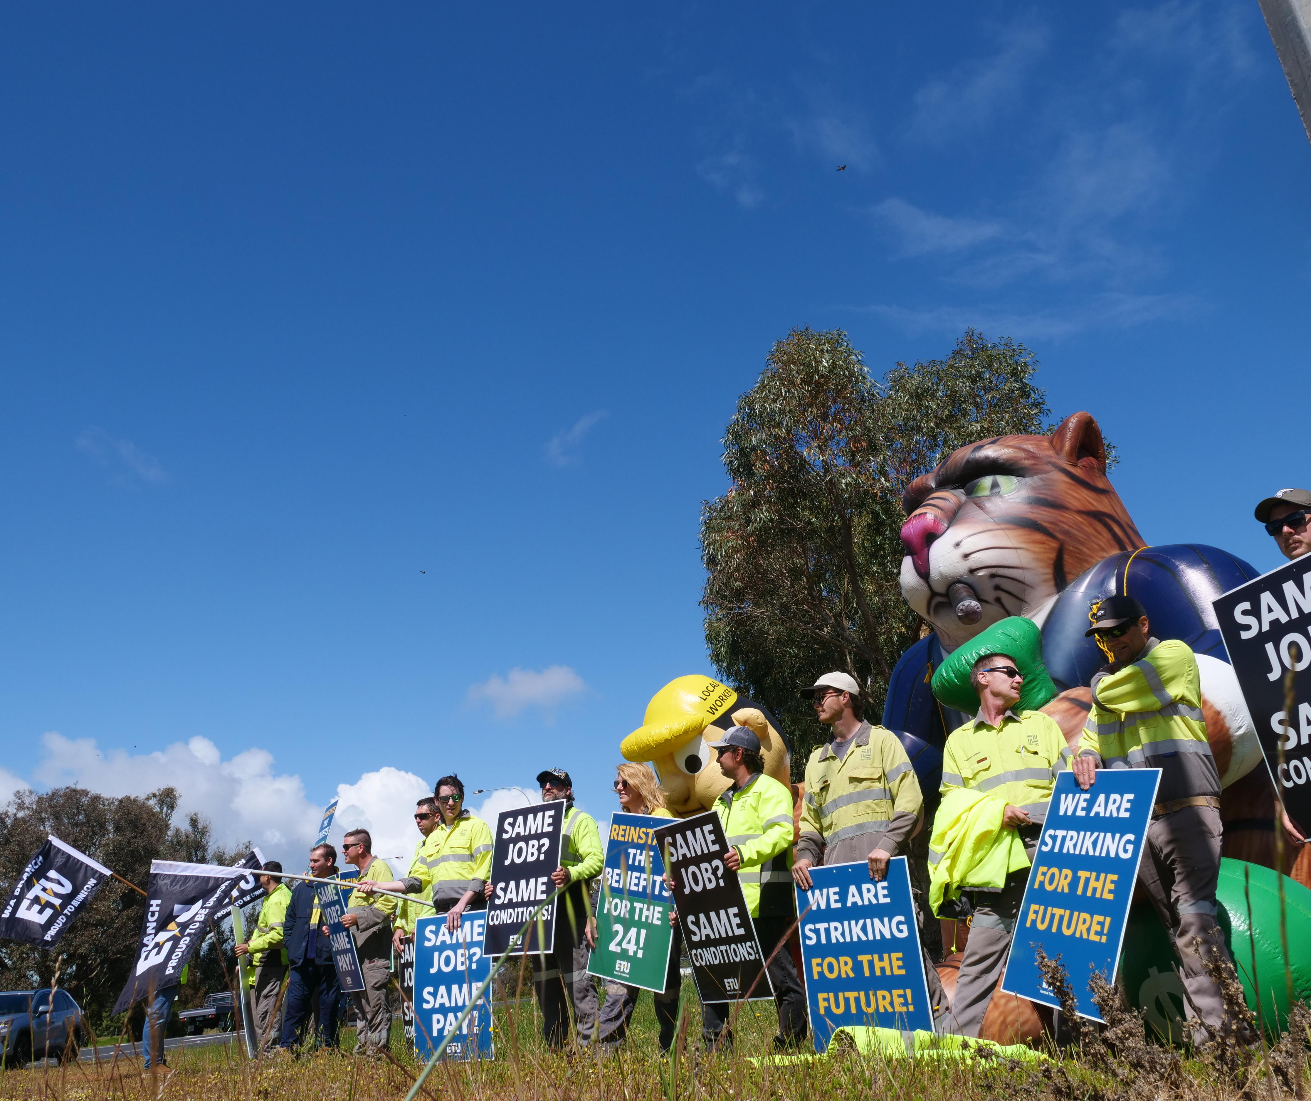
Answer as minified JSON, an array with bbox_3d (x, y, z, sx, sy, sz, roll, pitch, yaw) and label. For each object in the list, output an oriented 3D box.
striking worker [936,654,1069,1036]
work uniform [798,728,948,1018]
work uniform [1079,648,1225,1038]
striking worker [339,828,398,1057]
[{"bbox_3d":[1.621,1.359,5.217,0.620,1.770,0.470,-15,-27,30],"label":"striking worker"},{"bbox_3d":[1.088,1.643,5.591,0.680,1.460,0.420,-16,-27,32],"label":"work uniform"},{"bbox_3d":[2.027,1.130,4.455,0.480,1.600,0.580,5,-23,-20],"label":"work uniform"},{"bbox_3d":[-2.423,3.261,9.300,0.480,1.800,0.520,8,-24,-26],"label":"striking worker"}]

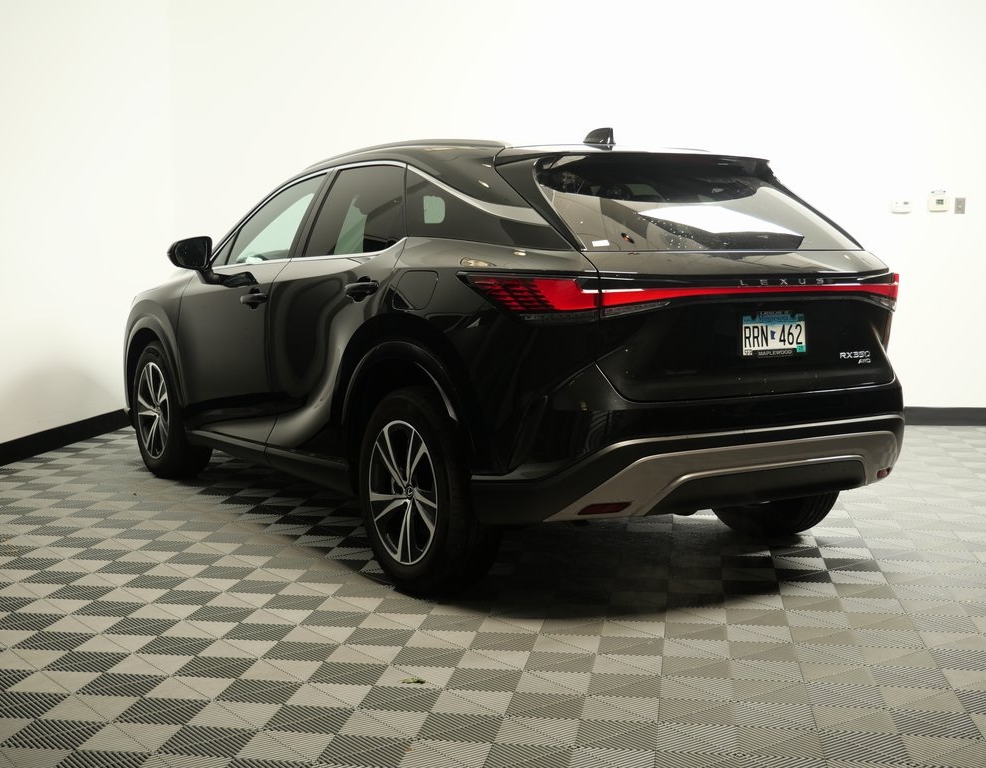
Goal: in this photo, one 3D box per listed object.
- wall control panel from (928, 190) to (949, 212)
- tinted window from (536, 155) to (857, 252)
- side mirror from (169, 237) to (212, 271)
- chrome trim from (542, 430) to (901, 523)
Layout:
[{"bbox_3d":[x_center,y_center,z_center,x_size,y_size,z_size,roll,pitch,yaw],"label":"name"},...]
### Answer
[{"bbox_3d":[3.351,-1.373,8.900,0.155,0.160,0.060,1,6,10],"label":"wall control panel"},{"bbox_3d":[0.734,-0.644,4.263,1.299,0.102,0.518,-4,47,-33],"label":"tinted window"},{"bbox_3d":[-1.512,-0.649,5.879,0.223,0.162,0.132,-4,7,-33],"label":"side mirror"},{"bbox_3d":[0.914,0.307,4.076,1.665,0.233,0.223,-4,7,-33],"label":"chrome trim"}]

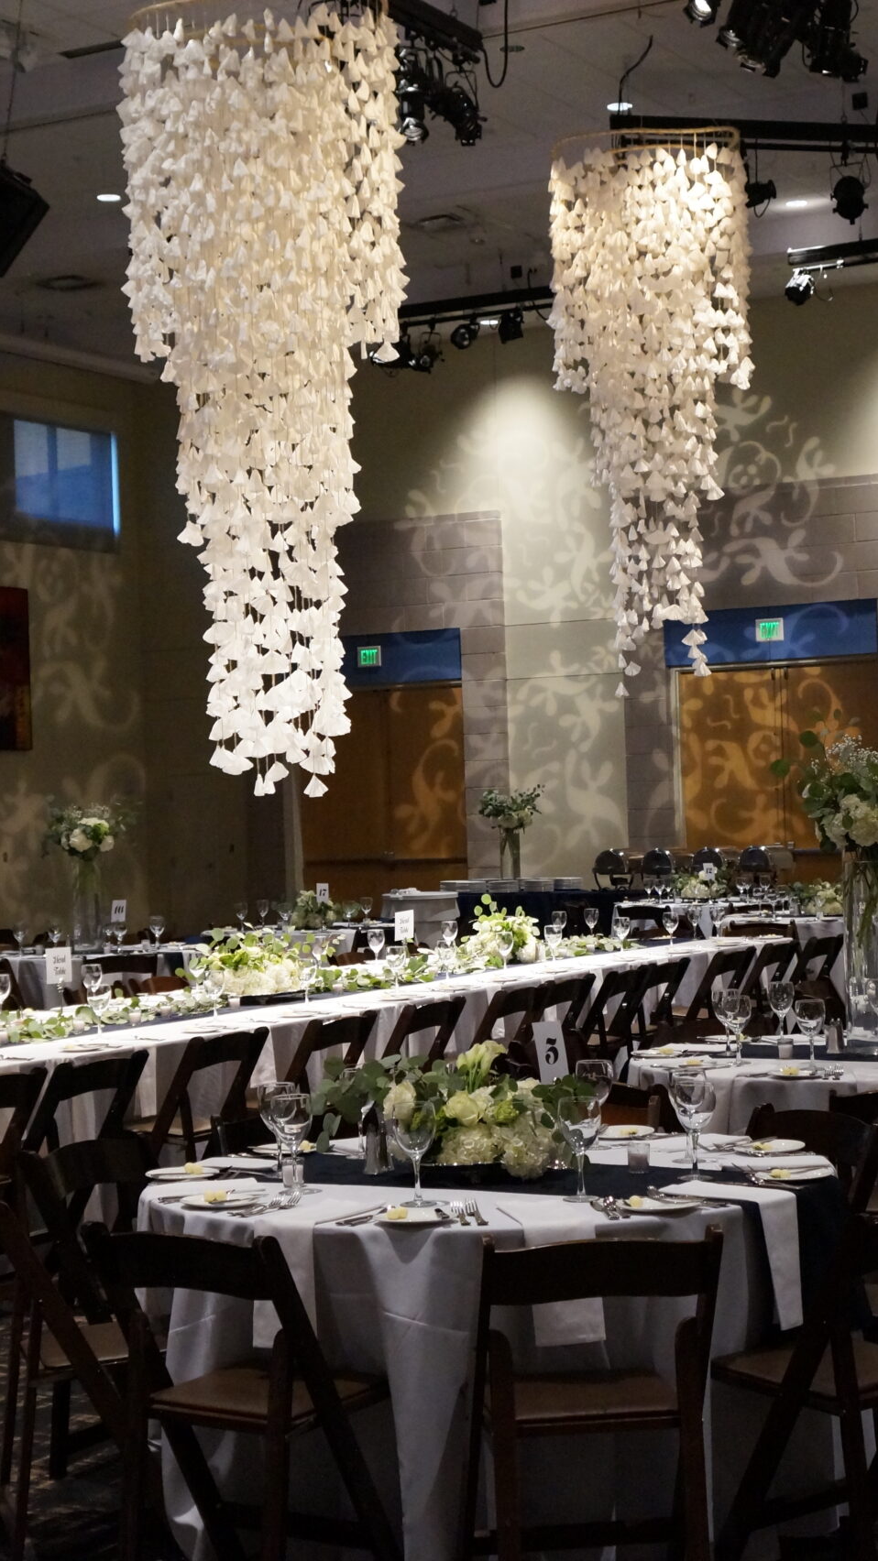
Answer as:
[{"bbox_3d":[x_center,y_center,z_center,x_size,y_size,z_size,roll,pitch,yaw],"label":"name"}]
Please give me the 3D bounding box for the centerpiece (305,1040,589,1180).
[{"bbox_3d":[0.022,0.699,5.170,0.550,0.290,0.390,-2,-1,30],"label":"centerpiece"}]

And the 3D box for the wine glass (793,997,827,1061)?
[{"bbox_3d":[1.094,0.739,7.120,0.092,0.200,0.092,-2,-1,9],"label":"wine glass"}]

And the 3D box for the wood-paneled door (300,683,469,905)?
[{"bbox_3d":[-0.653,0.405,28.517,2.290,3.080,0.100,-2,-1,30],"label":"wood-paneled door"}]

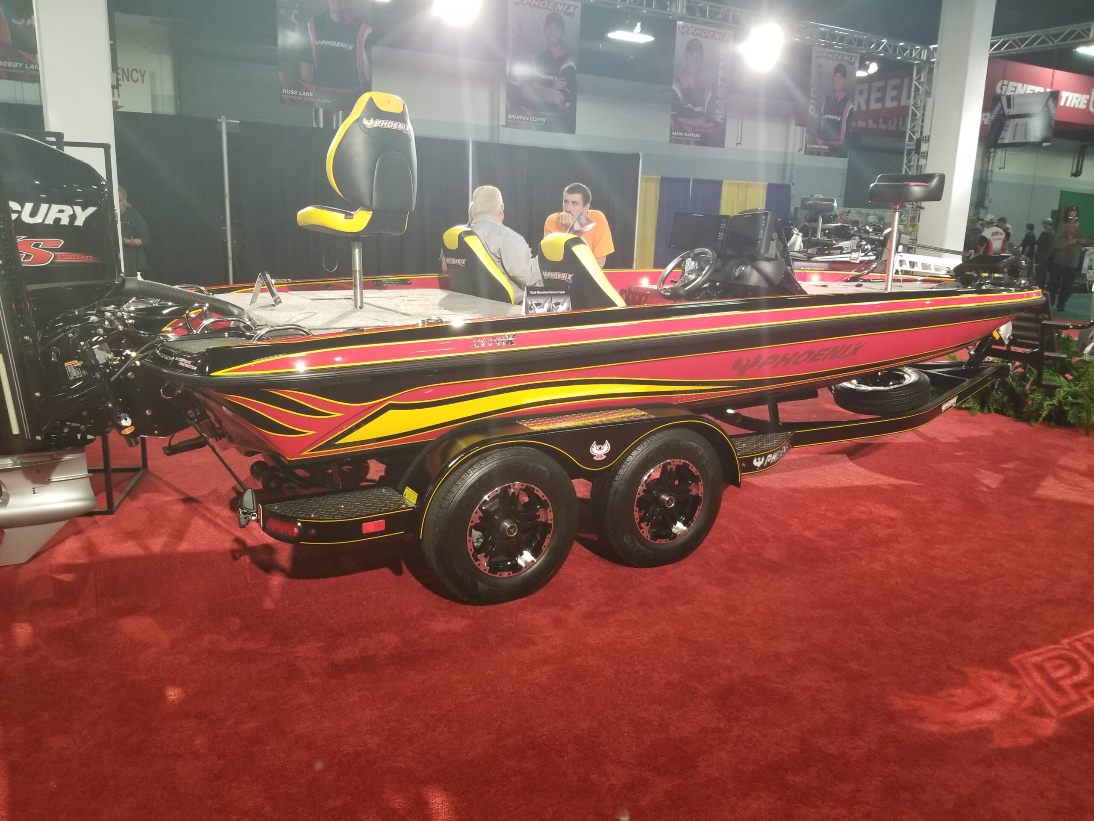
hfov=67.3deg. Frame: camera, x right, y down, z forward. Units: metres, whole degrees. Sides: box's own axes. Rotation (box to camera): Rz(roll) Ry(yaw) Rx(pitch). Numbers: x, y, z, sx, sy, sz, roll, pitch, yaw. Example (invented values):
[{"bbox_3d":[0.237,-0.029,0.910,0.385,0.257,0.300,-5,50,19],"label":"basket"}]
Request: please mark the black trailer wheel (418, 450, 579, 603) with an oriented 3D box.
[{"bbox_3d":[-0.196,0.486,3.545,0.690,0.690,0.210,-6,14,-30],"label":"black trailer wheel"}]

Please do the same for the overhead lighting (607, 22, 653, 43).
[{"bbox_3d":[2.194,-9.835,21.483,1.180,0.280,0.500,-6,14,-30],"label":"overhead lighting"}]

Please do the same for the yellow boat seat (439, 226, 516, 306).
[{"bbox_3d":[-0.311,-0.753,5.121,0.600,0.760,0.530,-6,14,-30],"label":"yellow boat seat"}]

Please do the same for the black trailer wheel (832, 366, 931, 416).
[{"bbox_3d":[2.554,-0.147,6.280,0.685,0.230,0.685,1,13,0],"label":"black trailer wheel"}]

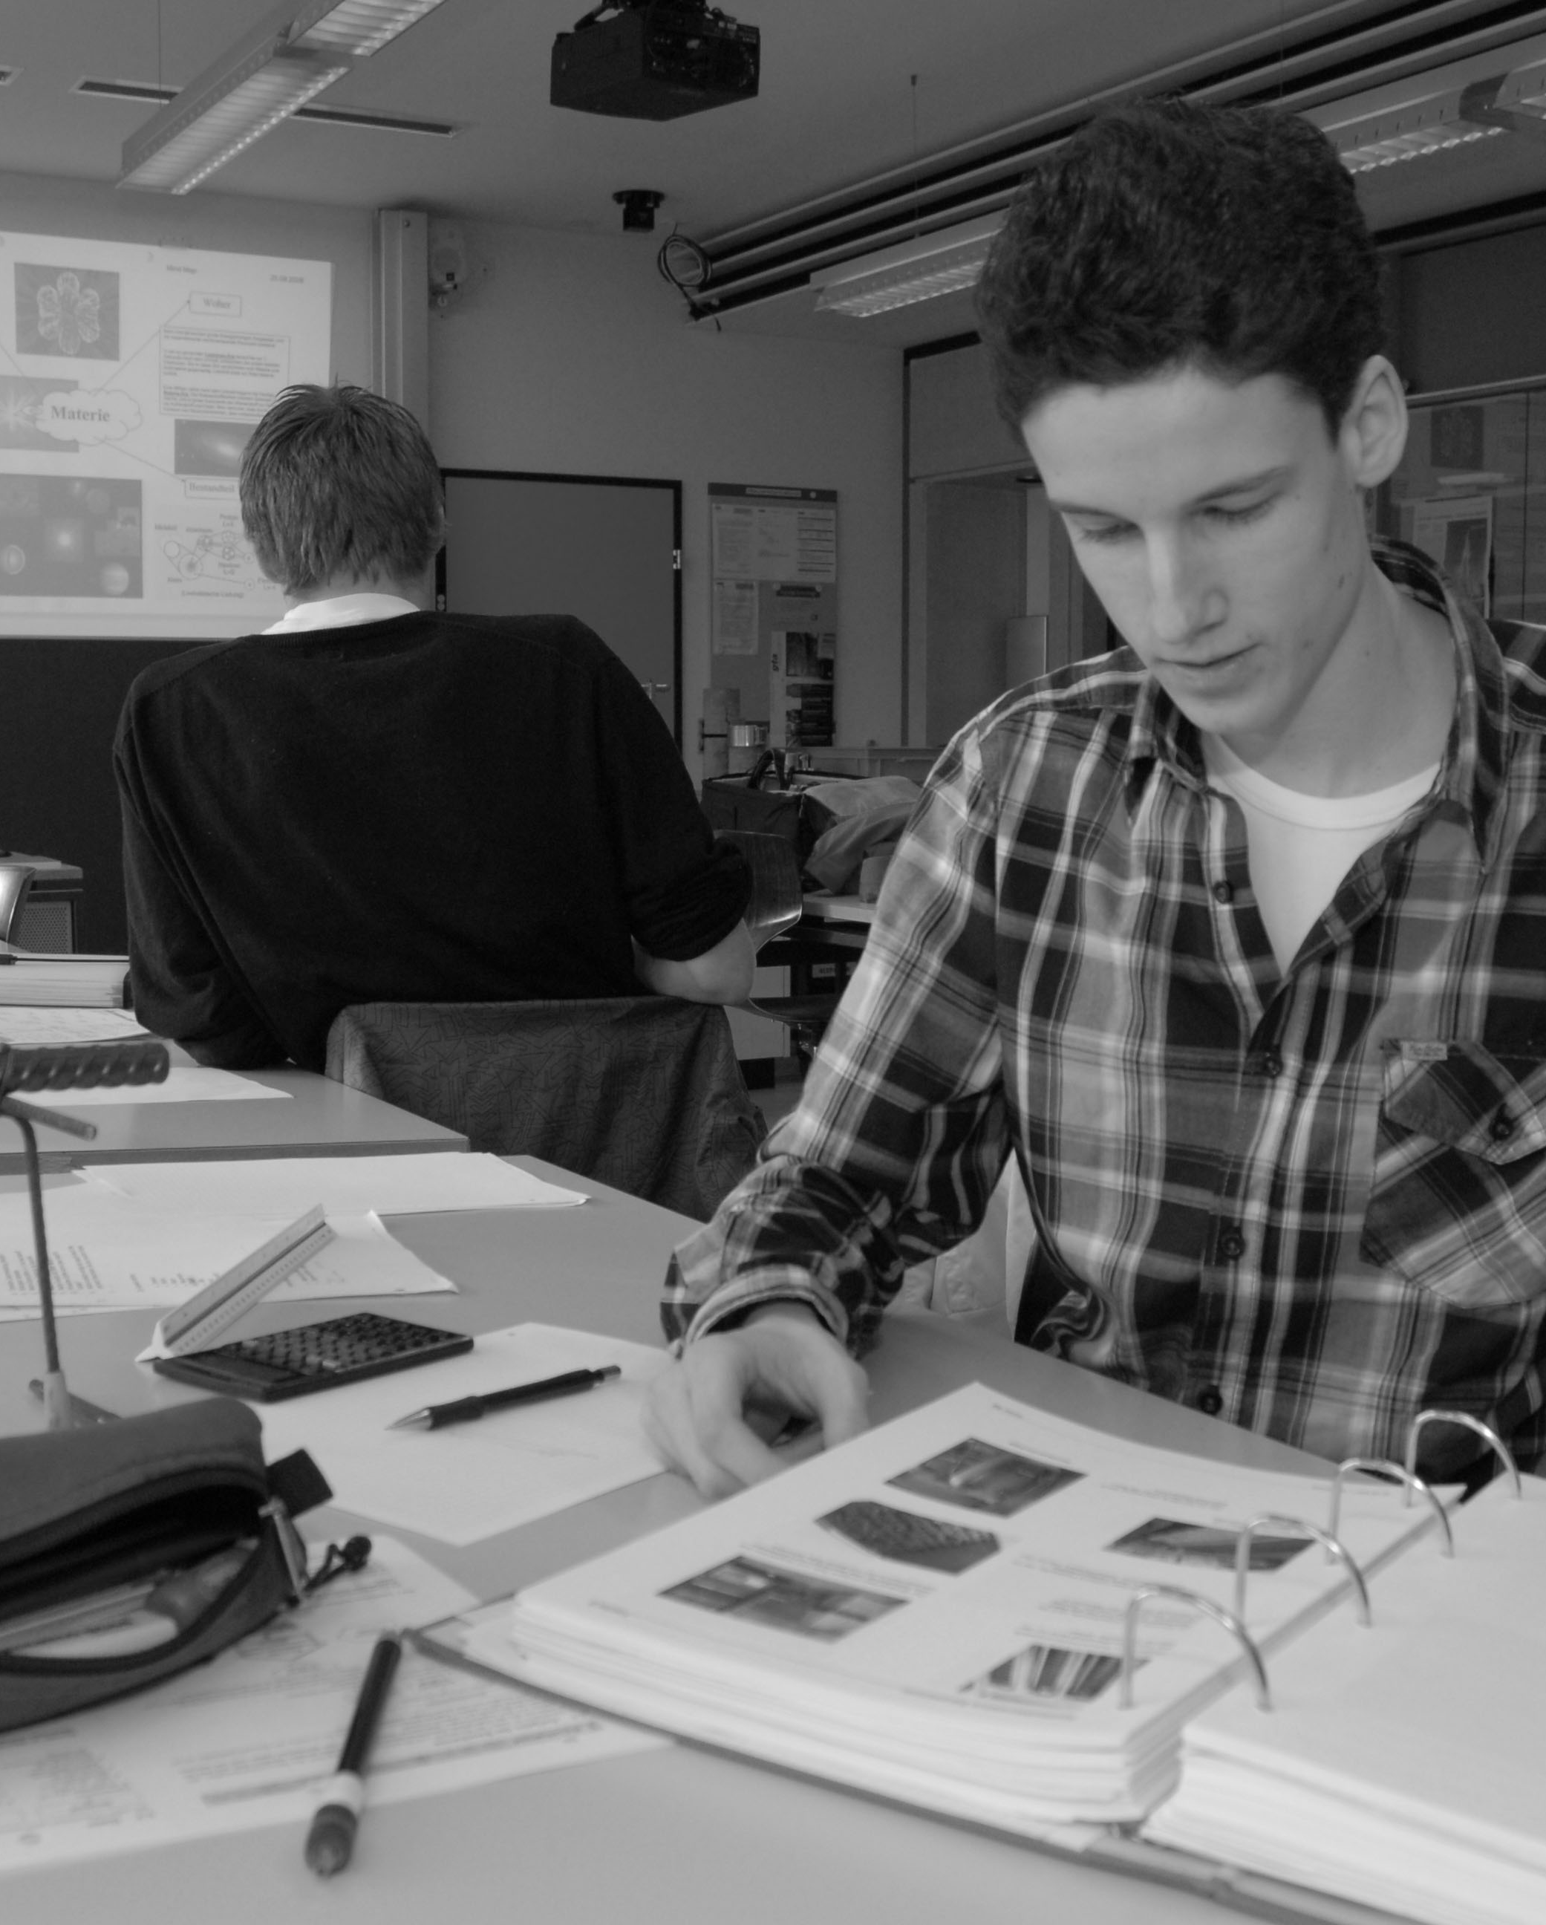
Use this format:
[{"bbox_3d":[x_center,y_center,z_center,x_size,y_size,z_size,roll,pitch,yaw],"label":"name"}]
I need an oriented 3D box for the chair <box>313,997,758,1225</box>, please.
[{"bbox_3d":[-0.278,0.415,2.368,0.430,0.800,0.500,-2,6,-13],"label":"chair"}]

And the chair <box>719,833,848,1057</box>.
[{"bbox_3d":[0.141,0.140,4.672,0.500,0.850,0.420,-4,7,-30],"label":"chair"}]

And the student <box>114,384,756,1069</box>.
[{"bbox_3d":[-0.400,0.106,2.445,0.620,1.400,0.750,-2,6,-12],"label":"student"}]

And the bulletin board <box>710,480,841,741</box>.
[{"bbox_3d":[0.001,-1.394,8.792,0.610,1.060,0.020,-4,7,-30],"label":"bulletin board"}]

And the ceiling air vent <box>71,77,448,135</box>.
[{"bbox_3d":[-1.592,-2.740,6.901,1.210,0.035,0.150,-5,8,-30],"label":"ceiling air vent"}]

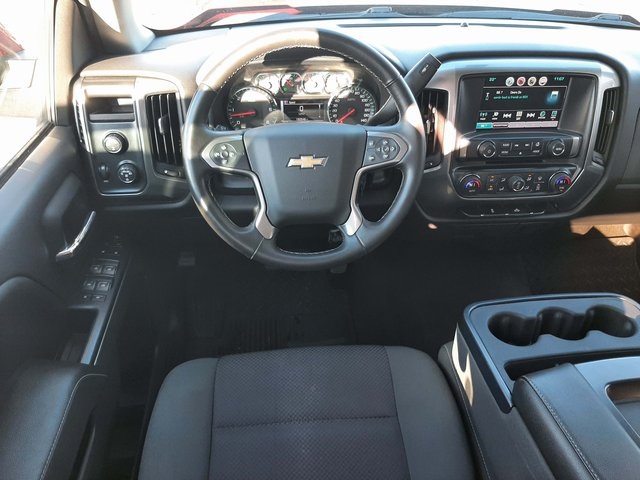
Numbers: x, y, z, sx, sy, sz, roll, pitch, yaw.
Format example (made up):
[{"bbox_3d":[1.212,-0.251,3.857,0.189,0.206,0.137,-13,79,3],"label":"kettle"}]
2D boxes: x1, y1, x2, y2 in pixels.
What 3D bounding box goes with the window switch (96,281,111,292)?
[{"bbox_3d":[-0.390,0.084,0.865,0.021,0.011,0.024,2,41,-9],"label":"window switch"}]

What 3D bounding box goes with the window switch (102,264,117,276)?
[{"bbox_3d":[-0.393,0.057,0.898,0.021,0.011,0.024,2,41,-9],"label":"window switch"}]

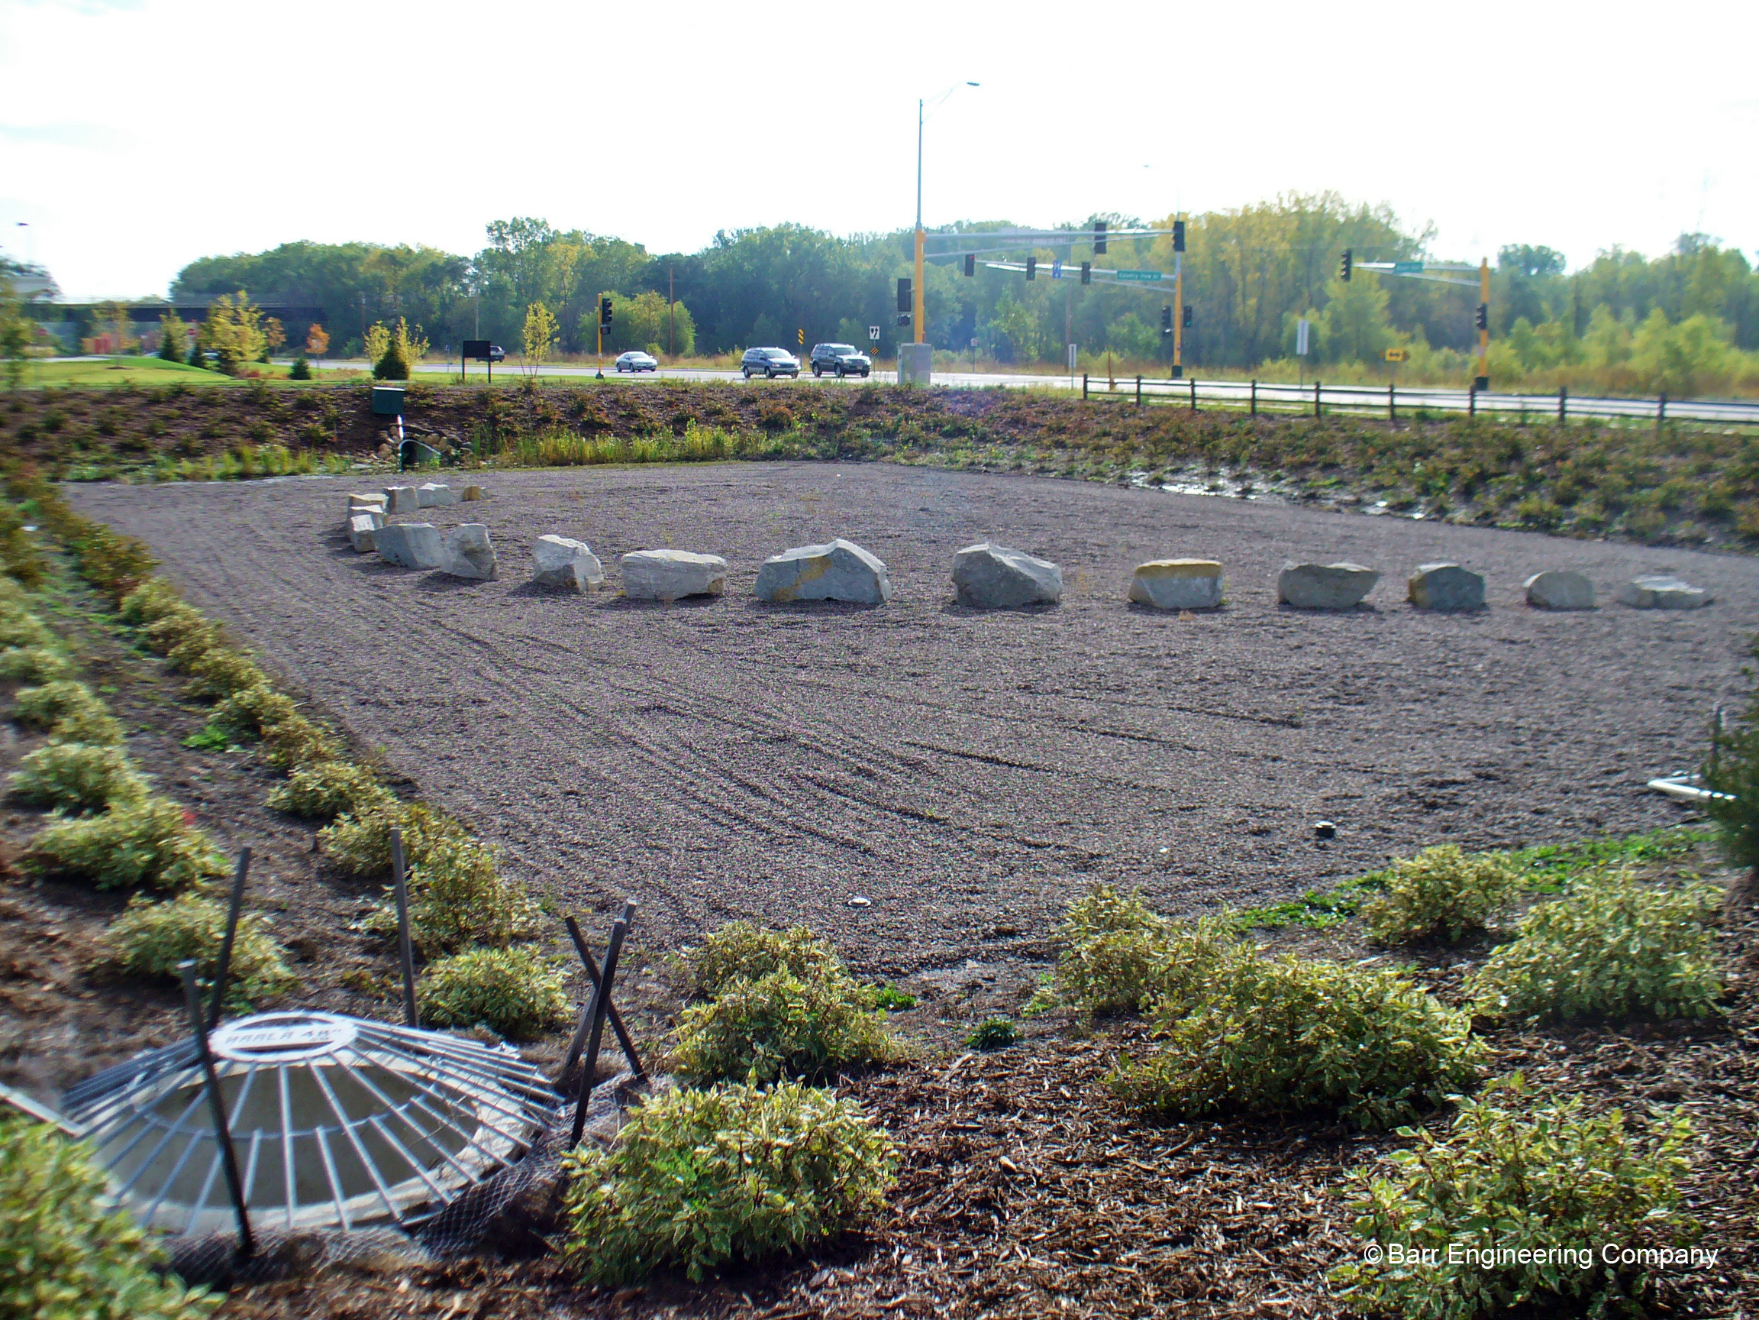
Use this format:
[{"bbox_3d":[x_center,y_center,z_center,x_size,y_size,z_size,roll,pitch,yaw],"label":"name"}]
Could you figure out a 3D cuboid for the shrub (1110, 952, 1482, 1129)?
[{"bbox_3d":[1.400,1.232,6.370,1.234,0.468,0.839,2,10,13],"label":"shrub"}]

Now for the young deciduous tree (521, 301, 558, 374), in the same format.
[{"bbox_3d":[-16.428,-15.577,91.000,1.750,3.650,1.700,0,9,0],"label":"young deciduous tree"}]

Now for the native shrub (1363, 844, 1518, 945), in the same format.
[{"bbox_3d":[2.833,1.184,9.500,0.810,0.490,0.780,0,9,0],"label":"native shrub"}]

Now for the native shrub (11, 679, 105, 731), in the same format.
[{"bbox_3d":[-5.288,0.268,12.108,0.553,0.296,0.497,-4,10,-24],"label":"native shrub"}]

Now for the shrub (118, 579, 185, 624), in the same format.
[{"bbox_3d":[-7.183,-0.595,18.556,0.633,0.427,0.602,-3,10,-21],"label":"shrub"}]

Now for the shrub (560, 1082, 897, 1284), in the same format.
[{"bbox_3d":[-0.408,1.417,5.100,0.910,0.440,0.860,0,9,0],"label":"shrub"}]

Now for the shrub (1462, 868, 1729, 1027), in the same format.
[{"bbox_3d":[2.908,1.166,7.650,1.040,0.560,0.980,0,9,0],"label":"shrub"}]

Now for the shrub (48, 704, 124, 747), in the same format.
[{"bbox_3d":[-4.844,0.394,11.474,0.480,0.300,0.450,-4,10,-23],"label":"shrub"}]

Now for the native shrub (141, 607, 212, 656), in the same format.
[{"bbox_3d":[-6.355,-0.255,17.000,0.660,0.440,0.660,0,9,0],"label":"native shrub"}]

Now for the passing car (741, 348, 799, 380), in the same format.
[{"bbox_3d":[-6.043,-16.419,104.000,1.860,1.730,4.930,-4,10,-26],"label":"passing car"}]

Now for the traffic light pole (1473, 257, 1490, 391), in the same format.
[{"bbox_3d":[26.952,-14.968,84.000,0.620,6.000,0.620,3,10,17],"label":"traffic light pole"}]

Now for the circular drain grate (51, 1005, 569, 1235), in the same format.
[{"bbox_3d":[-1.840,1.340,5.980,1.600,0.290,1.600,2,9,0],"label":"circular drain grate"}]

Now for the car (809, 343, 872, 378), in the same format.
[{"bbox_3d":[-2.089,-16.056,101.000,1.840,1.770,4.600,-4,10,-23],"label":"car"}]

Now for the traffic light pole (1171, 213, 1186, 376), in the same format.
[{"bbox_3d":[16.374,-19.912,103.000,0.580,8.950,0.580,0,9,0],"label":"traffic light pole"}]

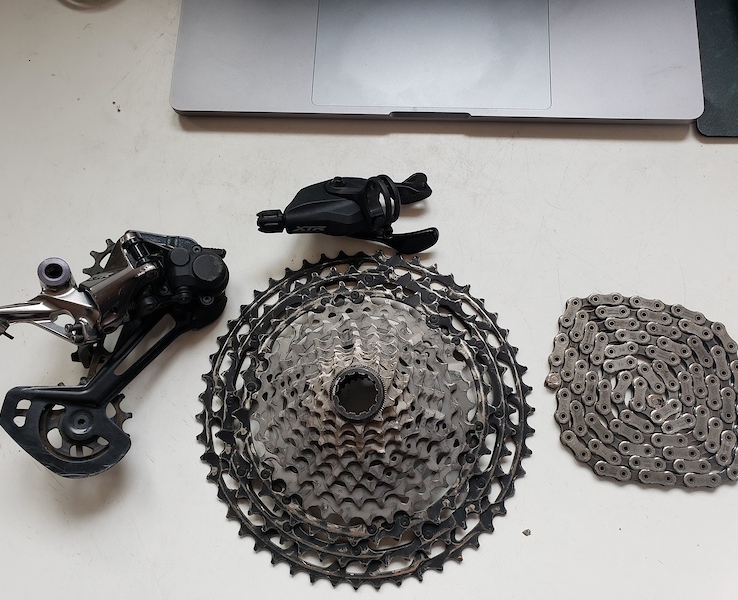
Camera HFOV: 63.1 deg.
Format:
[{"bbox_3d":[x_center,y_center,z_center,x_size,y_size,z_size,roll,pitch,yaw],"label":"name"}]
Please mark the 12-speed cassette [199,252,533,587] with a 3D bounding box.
[{"bbox_3d":[-0.004,0.062,0.352,0.209,0.043,0.209,-1,76,2],"label":"12-speed cassette"}]

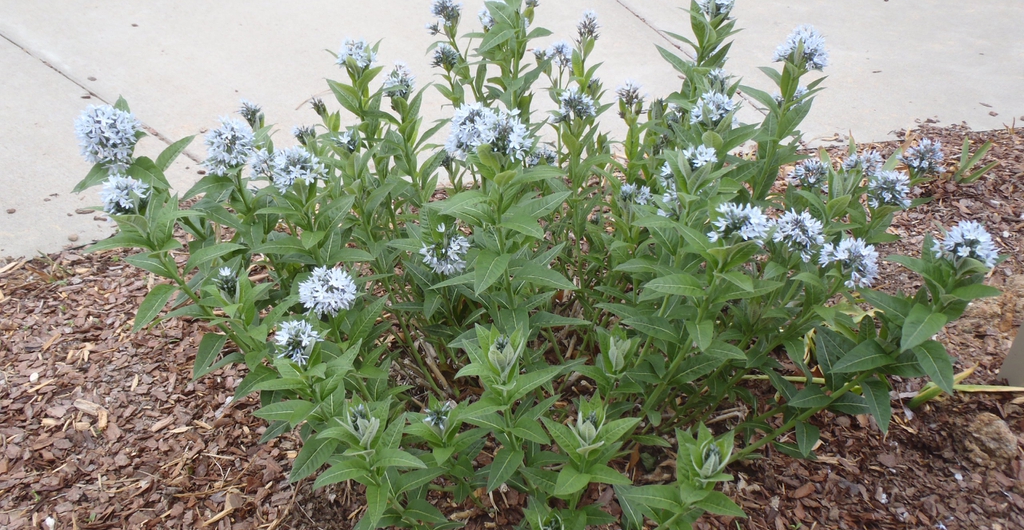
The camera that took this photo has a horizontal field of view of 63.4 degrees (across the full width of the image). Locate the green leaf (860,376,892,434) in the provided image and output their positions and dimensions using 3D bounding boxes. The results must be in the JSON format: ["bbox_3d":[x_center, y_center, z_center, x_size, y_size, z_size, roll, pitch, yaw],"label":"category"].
[{"bbox_3d":[0.492,0.191,1.118,0.032,0.011,0.072,-7,72,-11],"label":"green leaf"}]

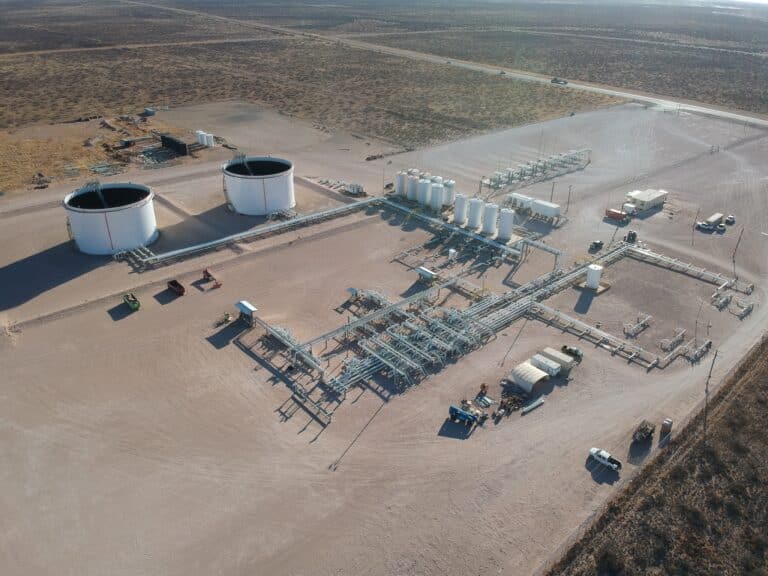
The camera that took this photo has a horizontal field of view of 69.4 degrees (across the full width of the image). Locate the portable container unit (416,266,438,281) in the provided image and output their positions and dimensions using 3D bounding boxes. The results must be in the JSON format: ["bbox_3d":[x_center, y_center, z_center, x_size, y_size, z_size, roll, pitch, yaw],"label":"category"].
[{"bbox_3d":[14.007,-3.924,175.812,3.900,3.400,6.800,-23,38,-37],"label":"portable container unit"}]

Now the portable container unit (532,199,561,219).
[{"bbox_3d":[66.999,-32.941,228.935,3.600,3.700,9.600,-24,39,-38],"label":"portable container unit"}]

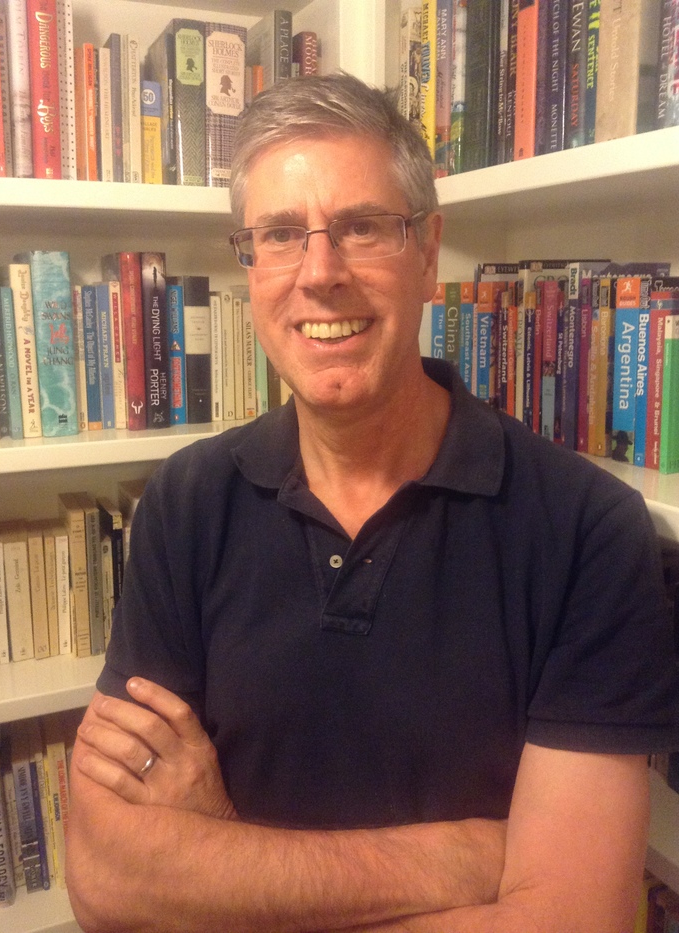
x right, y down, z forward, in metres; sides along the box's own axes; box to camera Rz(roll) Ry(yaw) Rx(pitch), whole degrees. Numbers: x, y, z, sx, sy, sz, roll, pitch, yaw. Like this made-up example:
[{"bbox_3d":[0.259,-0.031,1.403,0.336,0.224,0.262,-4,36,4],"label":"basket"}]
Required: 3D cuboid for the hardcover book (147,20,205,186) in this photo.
[{"bbox_3d":[-0.233,-0.502,1.280,0.042,0.223,0.150,-5,12,-25],"label":"hardcover book"}]

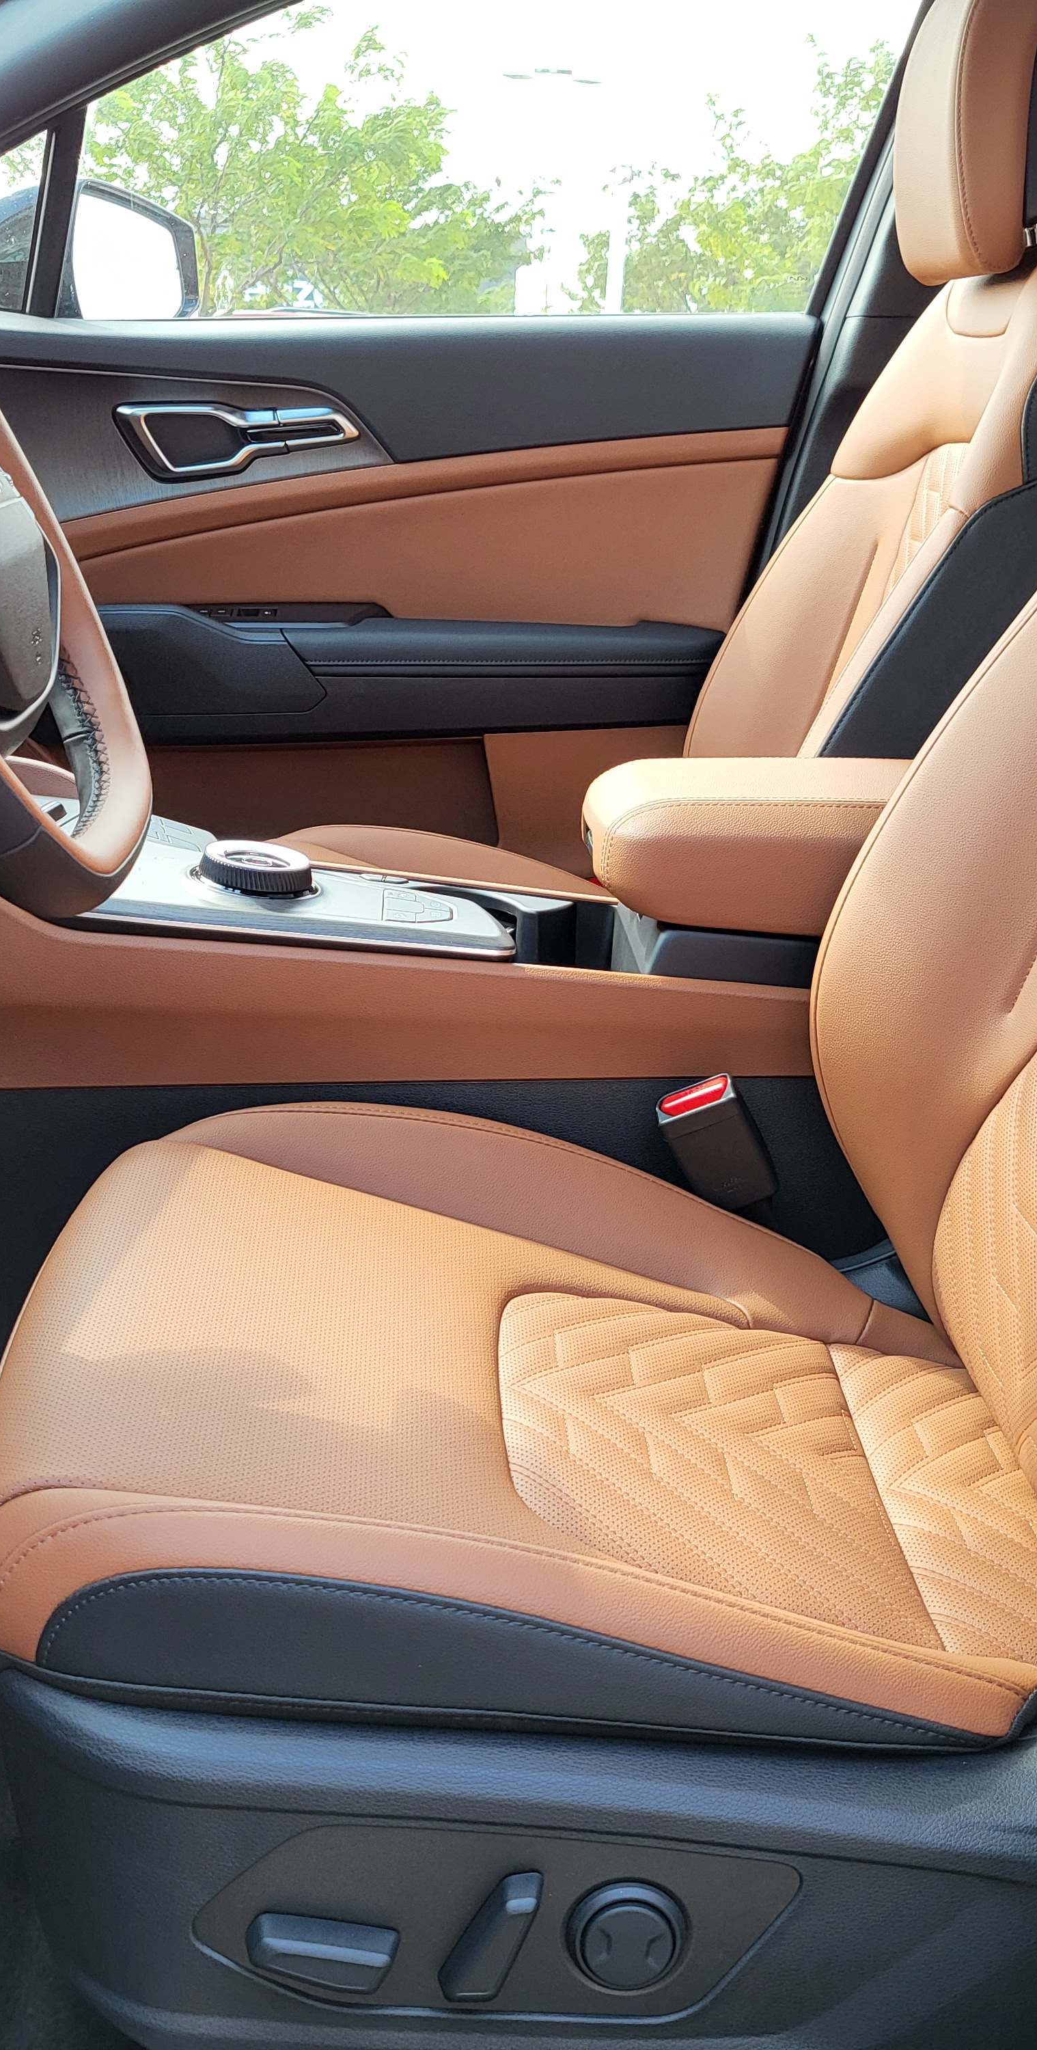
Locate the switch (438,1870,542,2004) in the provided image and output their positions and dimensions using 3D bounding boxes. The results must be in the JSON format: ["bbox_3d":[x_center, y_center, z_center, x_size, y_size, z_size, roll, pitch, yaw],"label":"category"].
[{"bbox_3d":[-0.010,0.328,0.739,0.019,0.050,0.016,20,17,-6],"label":"switch"}]

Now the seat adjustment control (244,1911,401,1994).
[{"bbox_3d":[-0.071,0.335,0.742,0.053,0.018,0.016,8,18,-2],"label":"seat adjustment control"}]

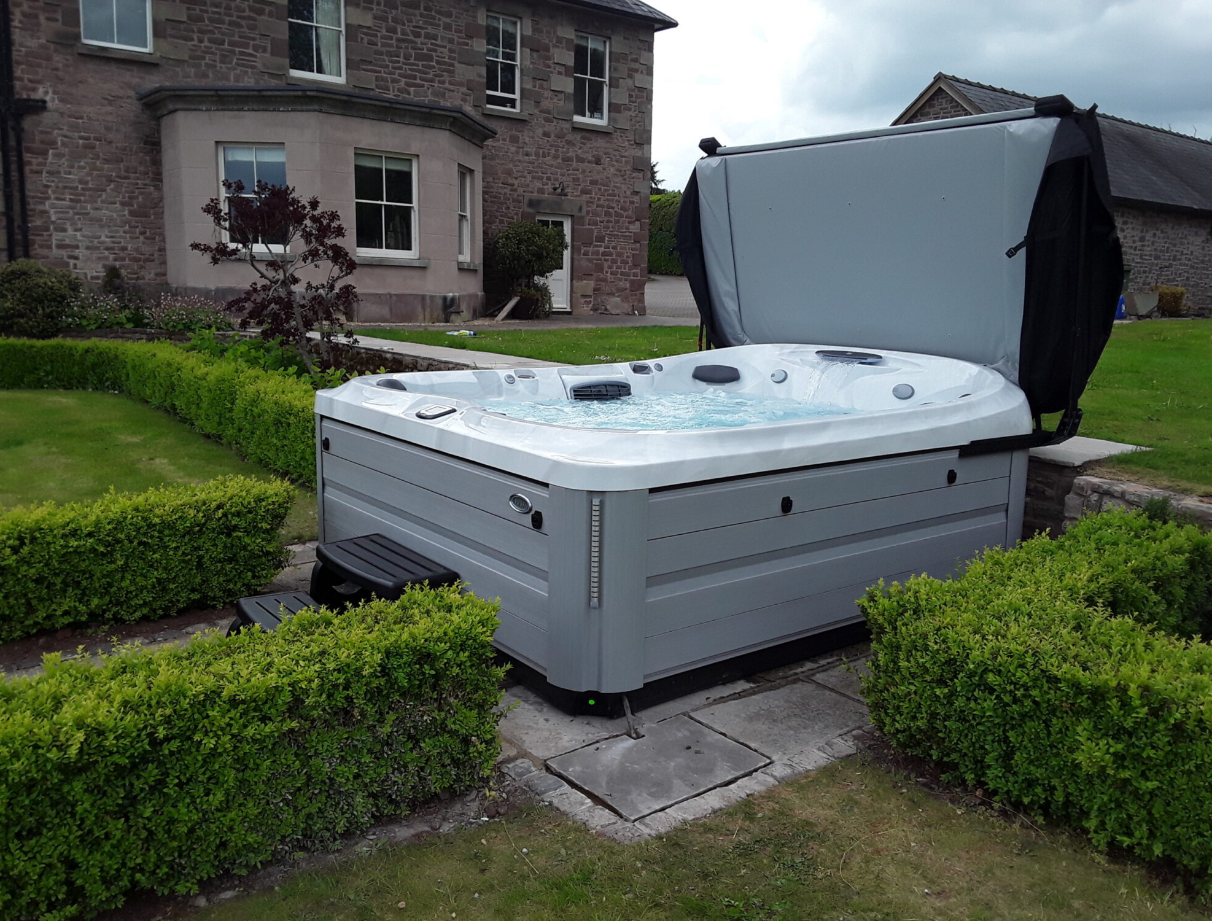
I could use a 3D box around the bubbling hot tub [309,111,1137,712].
[{"bbox_3d":[0.408,-0.535,4.391,2.916,2.138,2.389,-6,12,-37],"label":"bubbling hot tub"}]

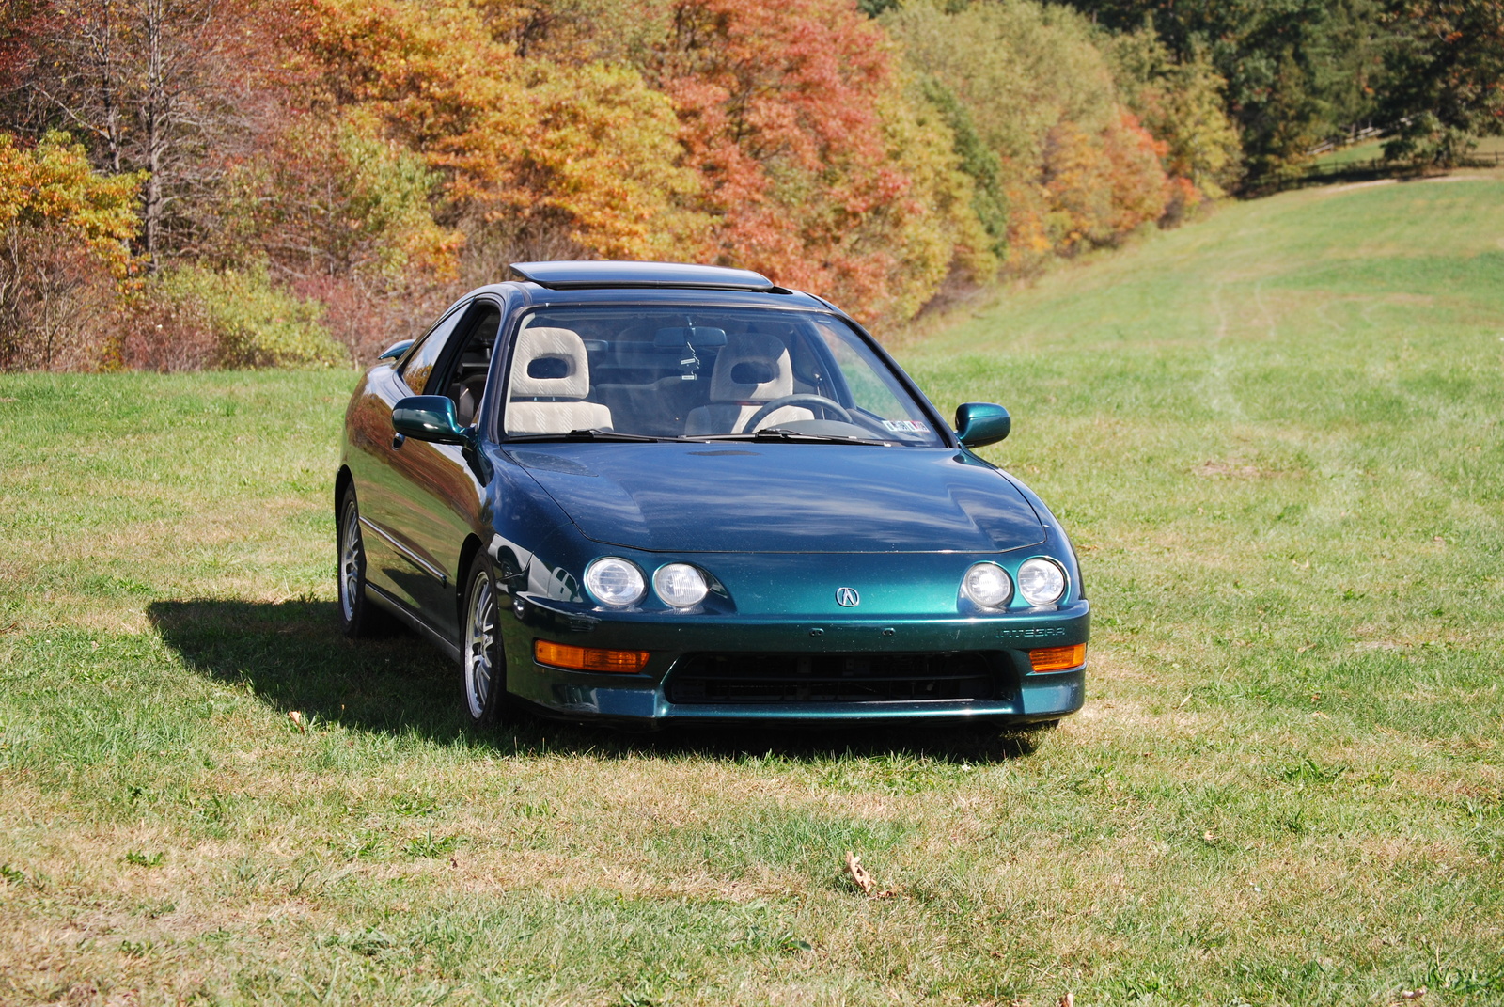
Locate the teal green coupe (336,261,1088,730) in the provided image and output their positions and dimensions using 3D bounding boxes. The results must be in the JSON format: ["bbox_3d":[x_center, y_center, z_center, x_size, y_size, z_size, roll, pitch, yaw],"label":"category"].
[{"bbox_3d":[-0.275,-0.076,11.934,1.740,1.345,4.380,0,5,-14],"label":"teal green coupe"}]

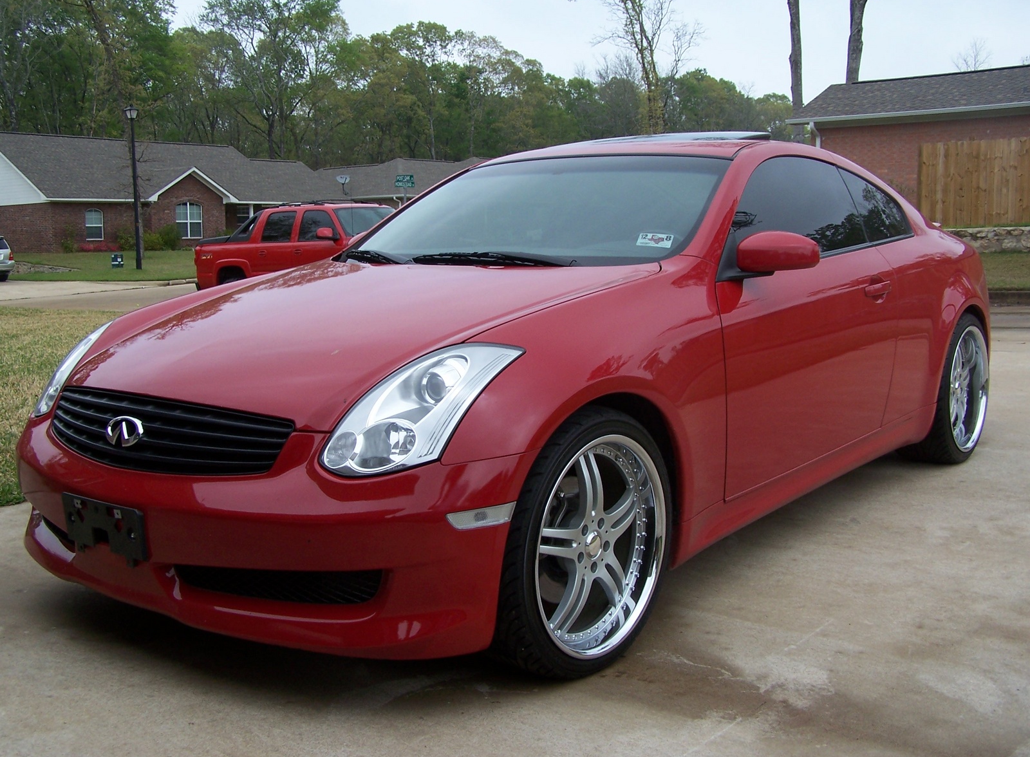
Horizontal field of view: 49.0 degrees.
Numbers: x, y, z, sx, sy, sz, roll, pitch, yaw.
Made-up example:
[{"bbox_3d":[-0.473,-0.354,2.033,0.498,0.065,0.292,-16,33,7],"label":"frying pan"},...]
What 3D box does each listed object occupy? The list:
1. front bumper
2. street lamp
[{"bbox_3d":[-0.812,0.325,2.904,1.780,0.500,0.570,5,11,38],"label":"front bumper"},{"bbox_3d":[-11.644,-5.822,34.630,0.450,5.000,0.450,5,11,38],"label":"street lamp"}]

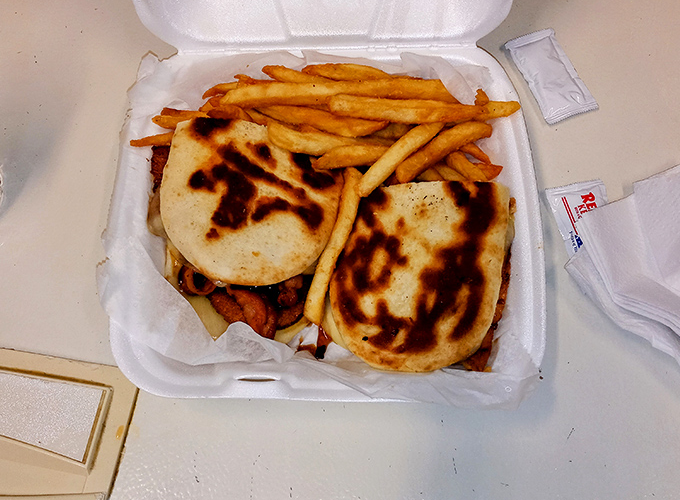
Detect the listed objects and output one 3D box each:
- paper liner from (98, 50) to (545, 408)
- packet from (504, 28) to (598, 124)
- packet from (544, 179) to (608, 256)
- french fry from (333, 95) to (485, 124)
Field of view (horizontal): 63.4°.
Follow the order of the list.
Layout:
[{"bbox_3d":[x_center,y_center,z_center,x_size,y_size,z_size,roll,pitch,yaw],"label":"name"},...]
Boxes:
[{"bbox_3d":[-0.012,-0.018,0.329,0.241,0.048,0.215,0,73,3],"label":"paper liner"},{"bbox_3d":[0.146,-0.121,0.379,0.038,0.008,0.069,-20,73,-4],"label":"packet"},{"bbox_3d":[0.157,-0.011,0.344,0.038,0.008,0.069,-11,72,-1],"label":"packet"},{"bbox_3d":[0.040,-0.083,0.327,0.093,0.011,0.012,5,73,4],"label":"french fry"}]

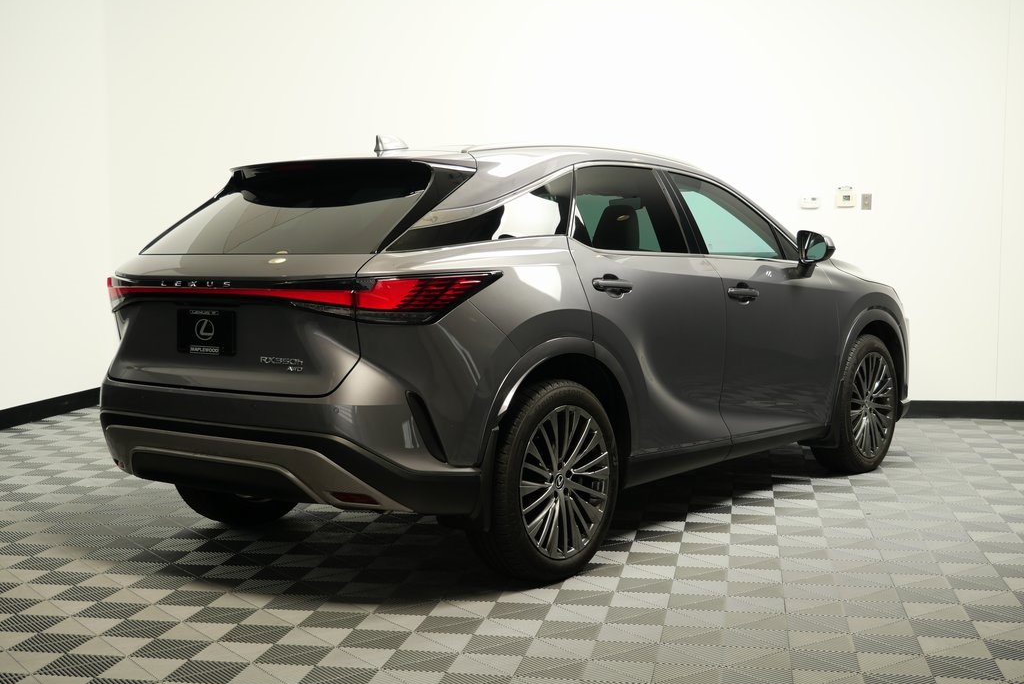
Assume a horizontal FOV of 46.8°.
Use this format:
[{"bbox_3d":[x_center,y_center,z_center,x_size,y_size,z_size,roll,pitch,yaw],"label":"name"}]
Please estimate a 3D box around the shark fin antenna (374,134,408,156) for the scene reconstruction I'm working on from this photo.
[{"bbox_3d":[-0.501,-0.819,4.939,0.065,0.075,0.155,2,5,40],"label":"shark fin antenna"}]

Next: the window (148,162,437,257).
[{"bbox_3d":[-0.860,-0.504,4.523,1.380,0.090,0.530,2,44,40],"label":"window"}]

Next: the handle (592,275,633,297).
[{"bbox_3d":[0.387,-0.217,4.576,0.060,0.070,0.250,2,5,40],"label":"handle"}]

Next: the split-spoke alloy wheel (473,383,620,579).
[{"bbox_3d":[0.128,0.514,4.443,0.240,0.755,0.755,2,5,40],"label":"split-spoke alloy wheel"}]

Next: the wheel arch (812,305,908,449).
[{"bbox_3d":[1.932,0.119,6.535,0.160,0.600,1.080,2,5,40],"label":"wheel arch"}]

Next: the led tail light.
[{"bbox_3d":[-0.933,-0.178,4.452,1.790,0.175,0.610,2,5,40],"label":"led tail light"}]

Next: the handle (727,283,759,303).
[{"bbox_3d":[1.048,-0.218,5.374,0.060,0.070,0.260,2,5,40],"label":"handle"}]

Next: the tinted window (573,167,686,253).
[{"bbox_3d":[0.464,-0.553,4.941,0.060,0.400,0.780,-27,-14,39],"label":"tinted window"}]

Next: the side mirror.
[{"bbox_3d":[1.499,-0.435,5.835,0.210,0.220,0.170,2,5,40],"label":"side mirror"}]

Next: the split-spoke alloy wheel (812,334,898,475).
[{"bbox_3d":[1.930,0.345,6.638,0.240,0.755,0.755,2,5,40],"label":"split-spoke alloy wheel"}]

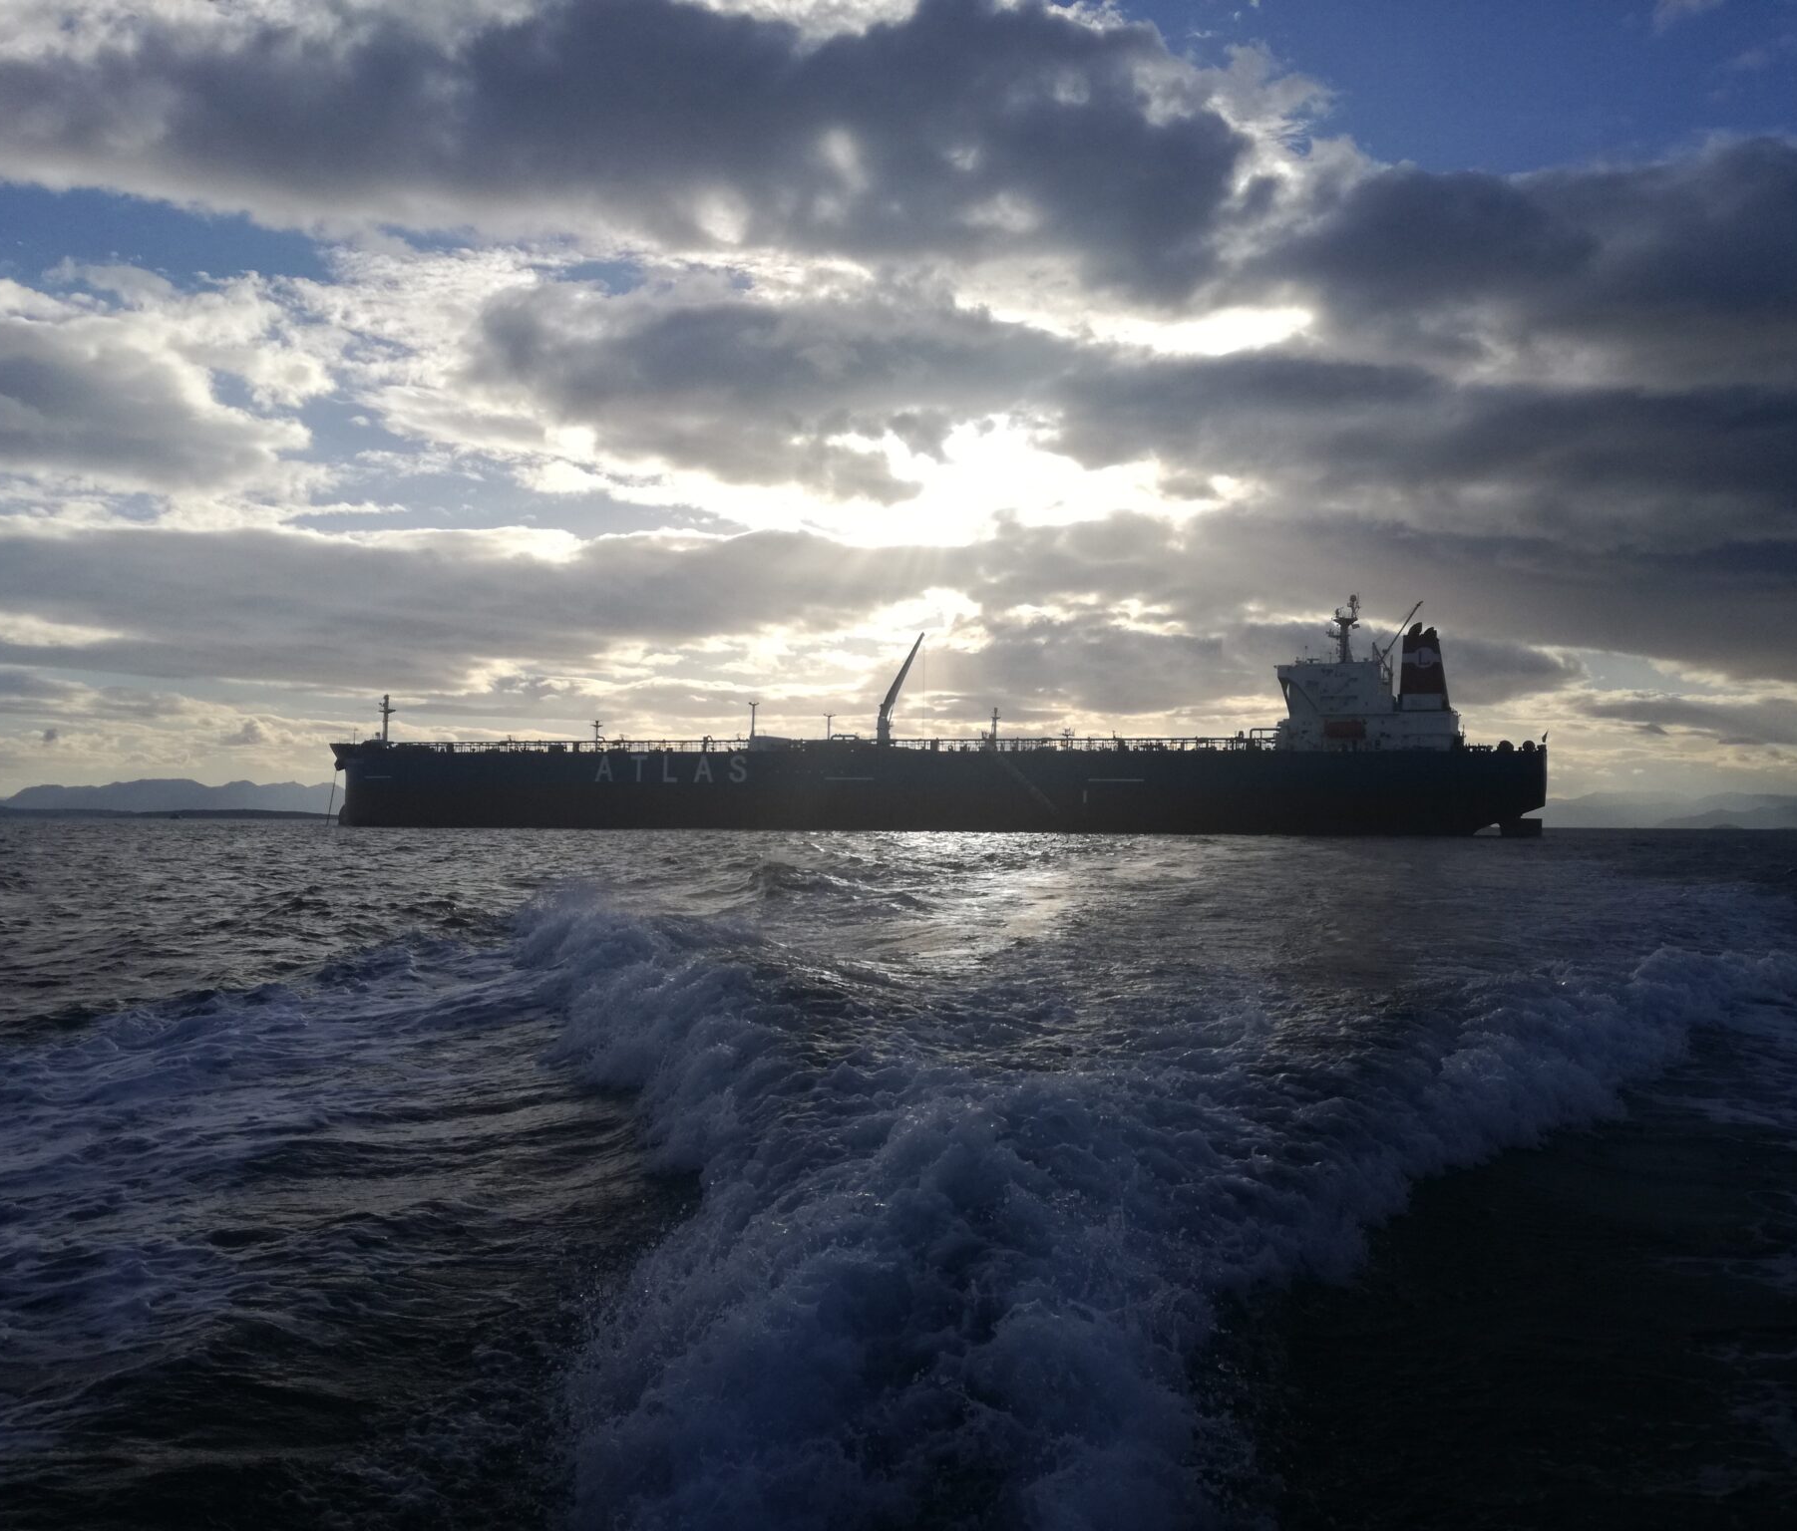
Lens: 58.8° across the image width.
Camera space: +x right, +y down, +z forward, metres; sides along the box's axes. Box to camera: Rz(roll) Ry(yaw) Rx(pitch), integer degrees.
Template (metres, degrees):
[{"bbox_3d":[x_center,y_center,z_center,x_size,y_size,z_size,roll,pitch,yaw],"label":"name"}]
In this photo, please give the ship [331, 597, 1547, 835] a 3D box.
[{"bbox_3d":[-7.745,-6.992,306.136,245.000,43.254,43.000,0,-2,19],"label":"ship"}]

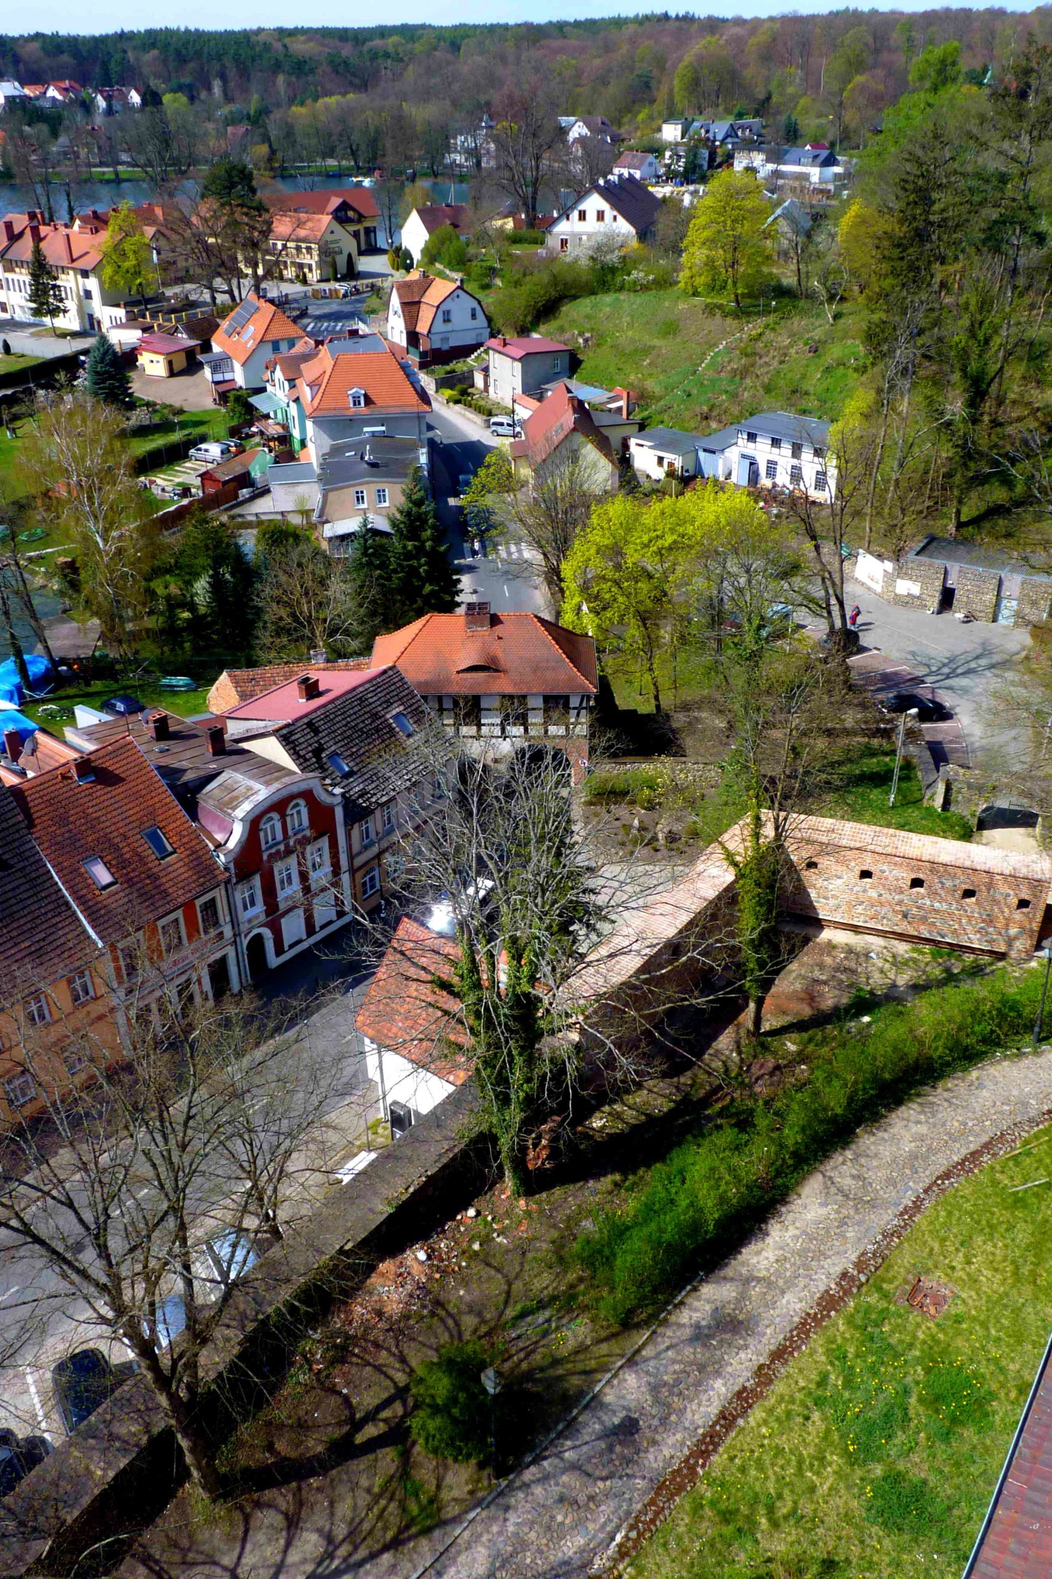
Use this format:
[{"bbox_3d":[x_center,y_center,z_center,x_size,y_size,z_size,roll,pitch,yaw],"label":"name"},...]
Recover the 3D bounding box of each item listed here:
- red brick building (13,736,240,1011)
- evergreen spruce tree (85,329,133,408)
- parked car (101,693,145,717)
[{"bbox_3d":[-19.450,3.490,55.640,11.600,11.100,6.300,25,39,35],"label":"red brick building"},{"bbox_3d":[-48.474,-48.076,140.760,5.000,8.200,5.000,0,32,0],"label":"evergreen spruce tree"},{"bbox_3d":[-28.370,-5.860,86.650,3.650,1.420,1.630,22,38,32],"label":"parked car"}]

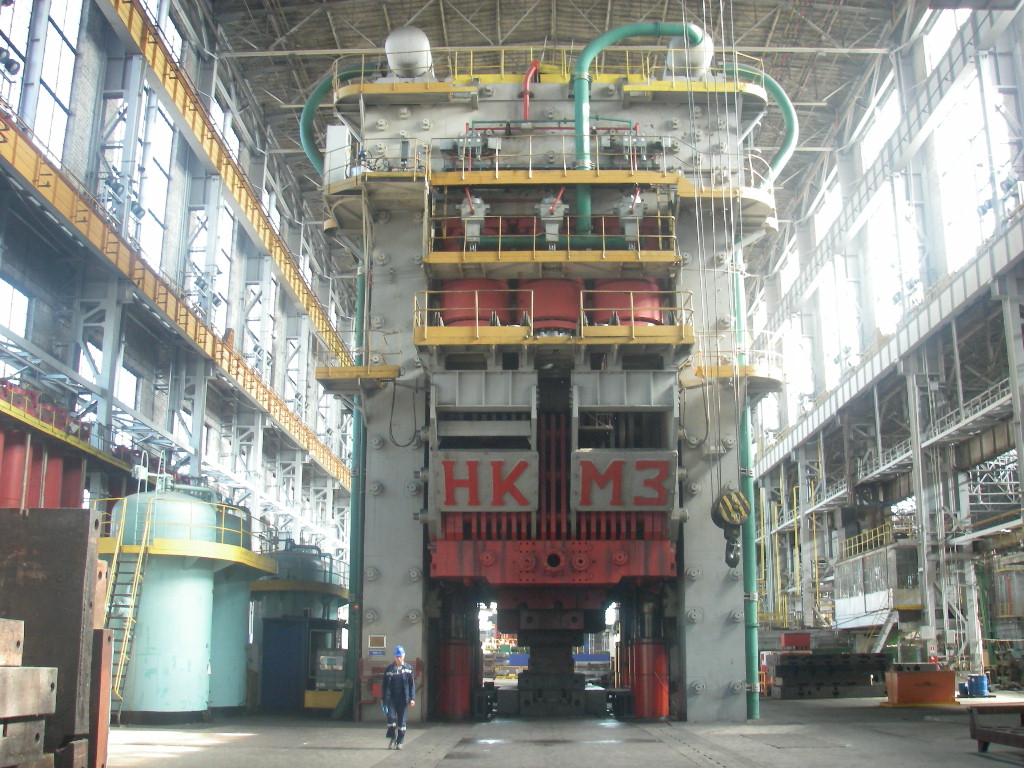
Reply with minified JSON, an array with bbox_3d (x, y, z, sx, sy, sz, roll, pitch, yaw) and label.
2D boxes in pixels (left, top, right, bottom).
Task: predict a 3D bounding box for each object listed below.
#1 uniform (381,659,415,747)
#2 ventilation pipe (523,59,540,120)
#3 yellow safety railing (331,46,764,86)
[{"bbox_3d":[-2.036,5.708,20.170,0.575,1.451,0.450,0,-14,1],"label":"uniform"},{"bbox_3d":[0.548,-8.464,32.394,0.490,1.899,0.500,0,-14,1],"label":"ventilation pipe"},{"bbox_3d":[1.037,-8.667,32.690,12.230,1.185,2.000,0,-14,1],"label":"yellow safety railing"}]

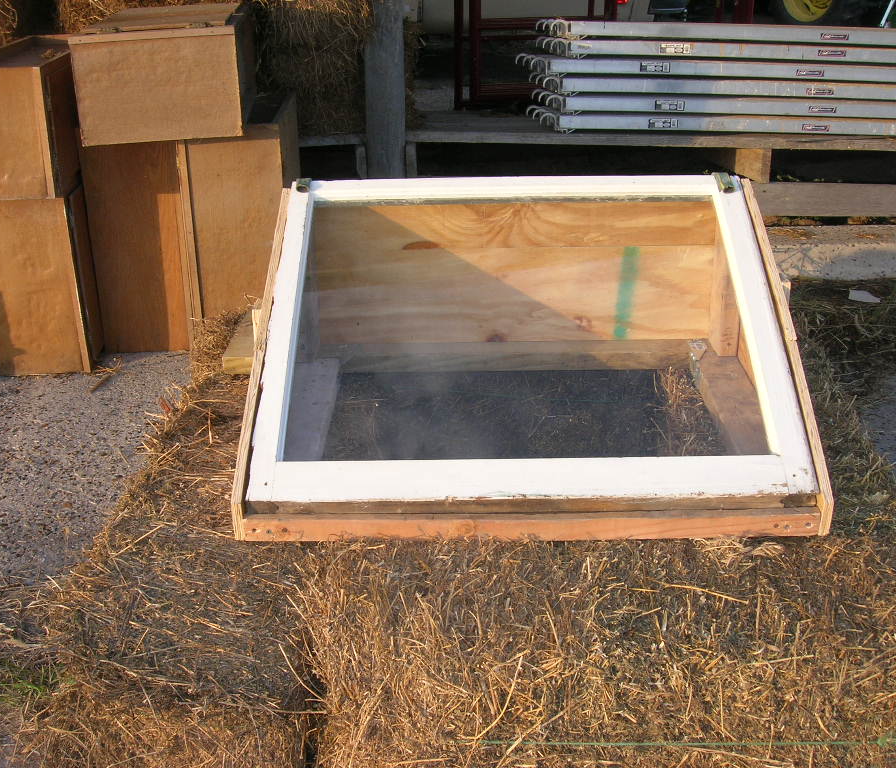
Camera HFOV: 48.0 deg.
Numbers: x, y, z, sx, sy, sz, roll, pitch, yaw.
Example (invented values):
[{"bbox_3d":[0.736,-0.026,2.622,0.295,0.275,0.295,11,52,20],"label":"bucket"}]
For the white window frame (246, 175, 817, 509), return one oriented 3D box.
[{"bbox_3d":[0.134,-0.088,1.839,0.950,0.405,0.700,-1,26,2],"label":"white window frame"}]

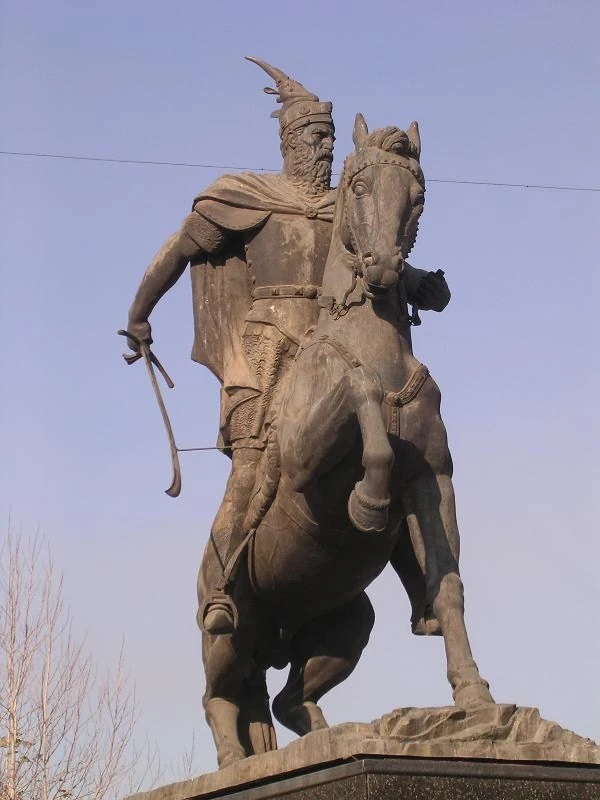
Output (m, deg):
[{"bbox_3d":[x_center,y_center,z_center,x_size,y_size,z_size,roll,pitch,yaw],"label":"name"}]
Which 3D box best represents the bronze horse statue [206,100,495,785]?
[{"bbox_3d":[0.185,0.269,16.102,1.050,3.694,2.800,6,-17,-25],"label":"bronze horse statue"}]

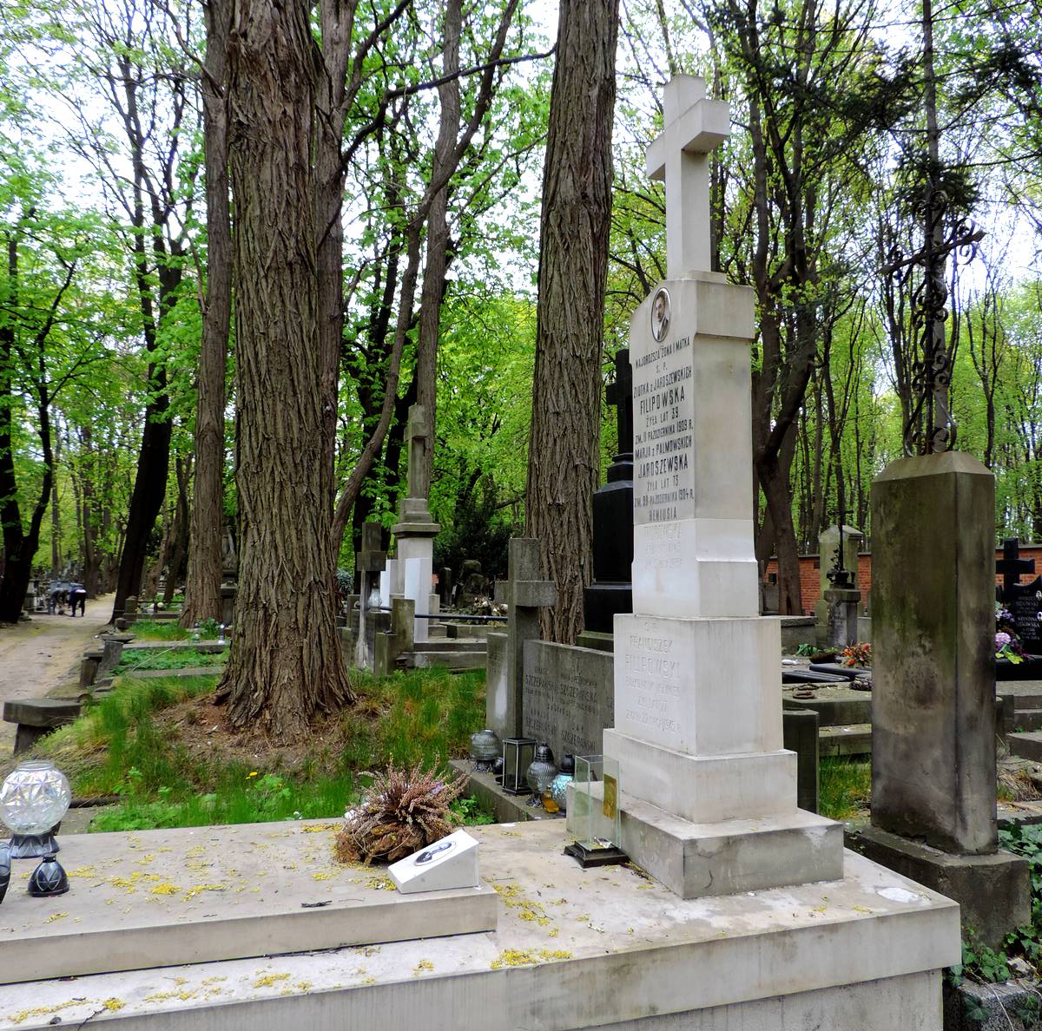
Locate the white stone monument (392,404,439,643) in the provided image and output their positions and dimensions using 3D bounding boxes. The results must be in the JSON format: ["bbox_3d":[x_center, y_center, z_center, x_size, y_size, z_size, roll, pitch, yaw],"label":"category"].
[{"bbox_3d":[-1.359,0.113,12.500,0.560,3.092,0.620,2,-4,-20],"label":"white stone monument"}]

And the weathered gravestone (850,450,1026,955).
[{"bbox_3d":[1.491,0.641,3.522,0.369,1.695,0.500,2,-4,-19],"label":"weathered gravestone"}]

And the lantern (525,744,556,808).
[{"bbox_3d":[0.088,1.140,4.235,0.129,0.263,0.129,0,-4,0],"label":"lantern"}]

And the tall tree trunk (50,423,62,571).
[{"bbox_3d":[-24.169,-0.761,50.000,0.520,8.359,0.500,0,-4,0],"label":"tall tree trunk"}]

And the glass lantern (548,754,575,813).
[{"bbox_3d":[0.195,1.145,4.117,0.139,0.237,0.139,2,-4,-20],"label":"glass lantern"}]

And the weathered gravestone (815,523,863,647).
[{"bbox_3d":[5.622,1.236,17.000,0.500,2.151,0.750,2,-4,-20],"label":"weathered gravestone"}]

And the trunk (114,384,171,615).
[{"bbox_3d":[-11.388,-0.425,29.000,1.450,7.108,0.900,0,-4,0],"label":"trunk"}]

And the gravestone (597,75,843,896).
[{"bbox_3d":[0.525,-0.186,3.009,0.500,2.418,0.765,2,-4,-20],"label":"gravestone"}]

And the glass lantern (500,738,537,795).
[{"bbox_3d":[-0.007,1.171,4.520,0.119,0.241,0.119,3,-5,-36],"label":"glass lantern"}]

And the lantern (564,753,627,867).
[{"bbox_3d":[0.226,0.870,2.871,0.154,0.292,0.154,2,-4,-20],"label":"lantern"}]

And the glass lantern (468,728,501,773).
[{"bbox_3d":[-0.181,1.222,5.008,0.164,0.207,0.164,0,-4,0],"label":"glass lantern"}]

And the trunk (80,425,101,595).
[{"bbox_3d":[-22.338,-0.225,50.000,0.850,8.980,0.800,0,-4,0],"label":"trunk"}]

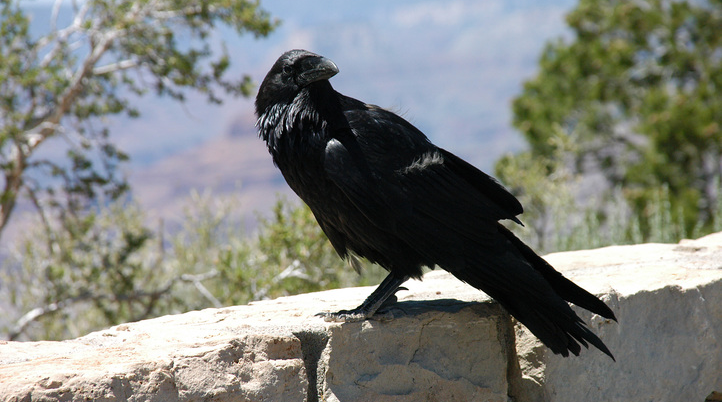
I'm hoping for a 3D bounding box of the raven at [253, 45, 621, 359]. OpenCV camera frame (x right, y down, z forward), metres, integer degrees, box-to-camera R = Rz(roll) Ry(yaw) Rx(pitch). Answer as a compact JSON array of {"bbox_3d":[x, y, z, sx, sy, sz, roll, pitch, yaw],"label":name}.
[{"bbox_3d":[0.088,0.004,4.380,0.405,0.355,0.170,-1,3,-12],"label":"raven"}]

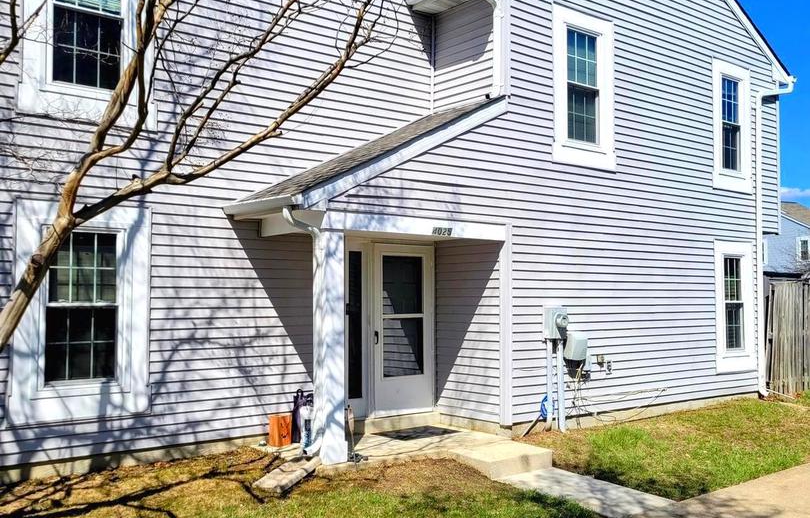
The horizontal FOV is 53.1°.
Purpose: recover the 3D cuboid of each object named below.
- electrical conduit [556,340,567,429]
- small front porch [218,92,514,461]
[{"bbox_3d":[1.860,1.493,9.616,0.068,1.110,0.068,2,-3,-38],"label":"electrical conduit"},{"bbox_3d":[-0.272,0.047,8.722,3.070,3.901,1.259,2,-3,-38],"label":"small front porch"}]

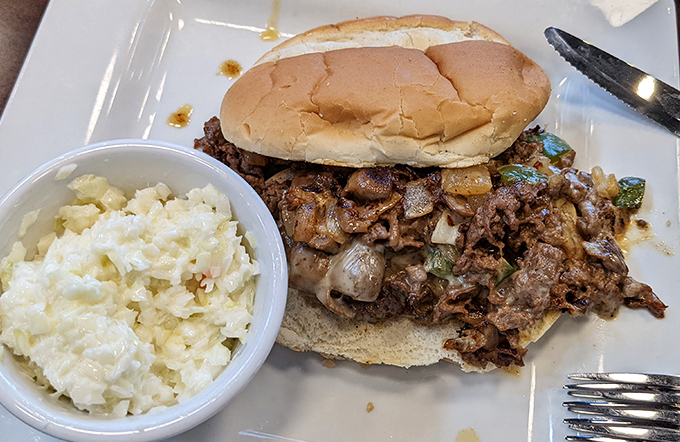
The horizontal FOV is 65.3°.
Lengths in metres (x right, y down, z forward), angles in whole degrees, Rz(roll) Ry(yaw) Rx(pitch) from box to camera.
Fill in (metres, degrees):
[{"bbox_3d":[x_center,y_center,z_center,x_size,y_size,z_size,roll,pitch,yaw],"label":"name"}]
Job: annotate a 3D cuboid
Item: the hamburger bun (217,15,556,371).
[{"bbox_3d":[0.021,-0.019,0.226,0.143,0.065,0.151,1,71,-5],"label":"hamburger bun"}]

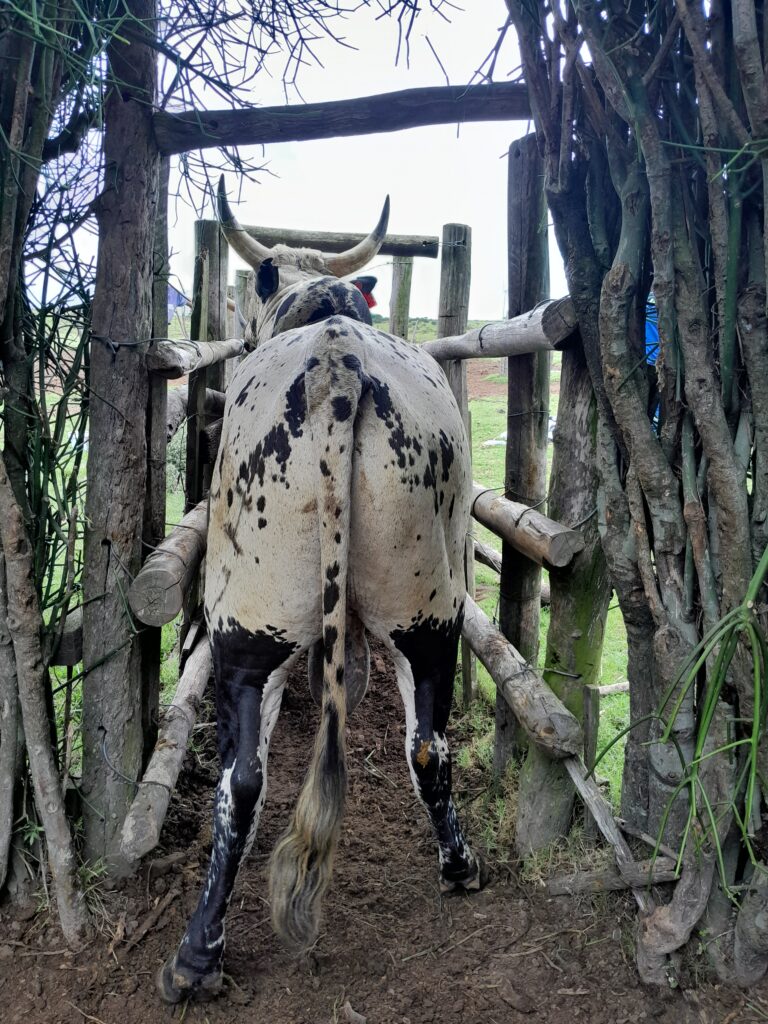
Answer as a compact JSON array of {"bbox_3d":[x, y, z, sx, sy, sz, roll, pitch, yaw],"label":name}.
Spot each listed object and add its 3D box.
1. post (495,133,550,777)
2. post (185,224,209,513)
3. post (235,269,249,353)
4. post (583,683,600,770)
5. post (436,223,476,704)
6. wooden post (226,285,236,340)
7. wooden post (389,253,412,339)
[{"bbox_3d":[0.403,-0.069,2.266,0.113,1.919,0.113,-1,14,1],"label":"post"},{"bbox_3d":[-0.689,-0.122,2.805,0.080,1.761,0.080,5,14,-1],"label":"post"},{"bbox_3d":[-0.763,-0.384,4.131,0.085,1.757,0.085,3,14,0],"label":"post"},{"bbox_3d":[0.588,0.699,2.174,0.050,0.460,0.050,-3,14,1],"label":"post"},{"bbox_3d":[0.249,-0.121,2.851,0.098,1.796,0.098,0,14,0],"label":"post"},{"bbox_3d":[-1.016,-0.609,5.106,0.085,1.721,0.085,3,14,0],"label":"wooden post"},{"bbox_3d":[0.054,-0.319,3.730,0.095,1.815,0.095,2,14,0],"label":"wooden post"}]

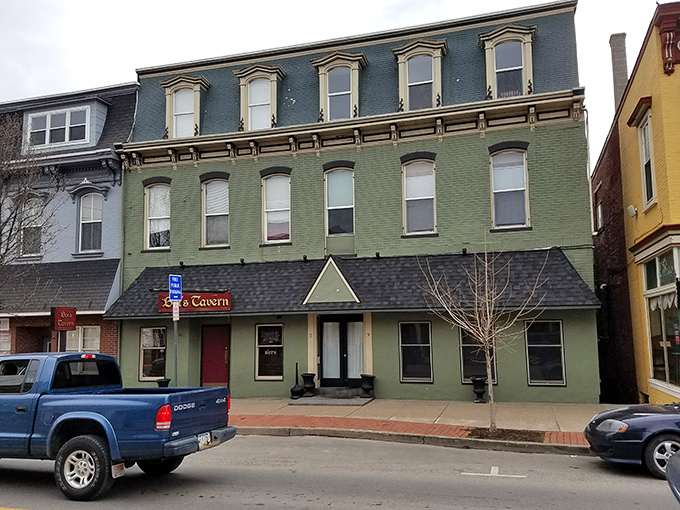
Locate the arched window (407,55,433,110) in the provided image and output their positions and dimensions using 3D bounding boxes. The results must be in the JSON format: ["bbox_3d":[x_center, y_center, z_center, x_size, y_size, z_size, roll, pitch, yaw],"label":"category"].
[{"bbox_3d":[2.301,-4.976,14.676,0.803,1.706,0.120,-3,-6,15],"label":"arched window"}]

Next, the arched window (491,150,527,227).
[{"bbox_3d":[4.518,-1.773,13.622,0.945,2.143,0.130,-3,-6,15],"label":"arched window"}]

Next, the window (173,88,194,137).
[{"bbox_3d":[-5.166,-4.702,16.863,0.708,1.505,0.140,-3,-7,15],"label":"window"}]

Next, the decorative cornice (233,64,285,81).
[{"bbox_3d":[-2.560,-5.712,16.186,1.603,0.462,0.600,-3,-6,15],"label":"decorative cornice"}]

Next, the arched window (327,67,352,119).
[{"bbox_3d":[-0.048,-4.902,15.512,0.686,1.560,0.140,-3,-7,15],"label":"arched window"}]

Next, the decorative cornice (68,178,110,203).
[{"bbox_3d":[-8.323,-2.137,16.971,1.320,0.620,0.320,-3,-7,15],"label":"decorative cornice"}]

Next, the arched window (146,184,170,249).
[{"bbox_3d":[-5.837,-1.234,16.429,0.780,2.010,0.160,-3,-7,15],"label":"arched window"}]

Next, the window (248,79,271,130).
[{"bbox_3d":[-2.545,-4.741,15.992,0.789,1.706,0.120,-3,-6,15],"label":"window"}]

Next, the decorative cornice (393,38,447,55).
[{"bbox_3d":[2.367,-6.087,15.021,1.570,0.420,0.500,-3,-7,15],"label":"decorative cornice"}]

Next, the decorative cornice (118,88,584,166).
[{"bbox_3d":[-0.429,-3.545,14.889,13.800,0.780,0.540,-3,-7,15],"label":"decorative cornice"}]

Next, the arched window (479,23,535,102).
[{"bbox_3d":[4.662,-5.372,14.331,1.500,2.100,0.520,-3,-7,15],"label":"arched window"}]

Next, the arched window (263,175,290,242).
[{"bbox_3d":[-1.965,-1.423,15.378,0.931,2.101,0.130,-3,-6,15],"label":"arched window"}]

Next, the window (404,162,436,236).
[{"bbox_3d":[2.188,-1.639,14.252,0.931,2.129,0.130,-3,-6,15],"label":"window"}]

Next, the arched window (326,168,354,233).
[{"bbox_3d":[-0.072,-1.550,14.868,0.938,2.059,0.130,-3,-6,15],"label":"arched window"}]

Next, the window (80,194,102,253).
[{"bbox_3d":[-8.435,-1.103,17.207,0.879,2.026,0.130,-3,-6,15],"label":"window"}]

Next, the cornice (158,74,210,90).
[{"bbox_3d":[-5.175,-5.730,17.005,1.570,0.420,0.500,-3,-7,15],"label":"cornice"}]

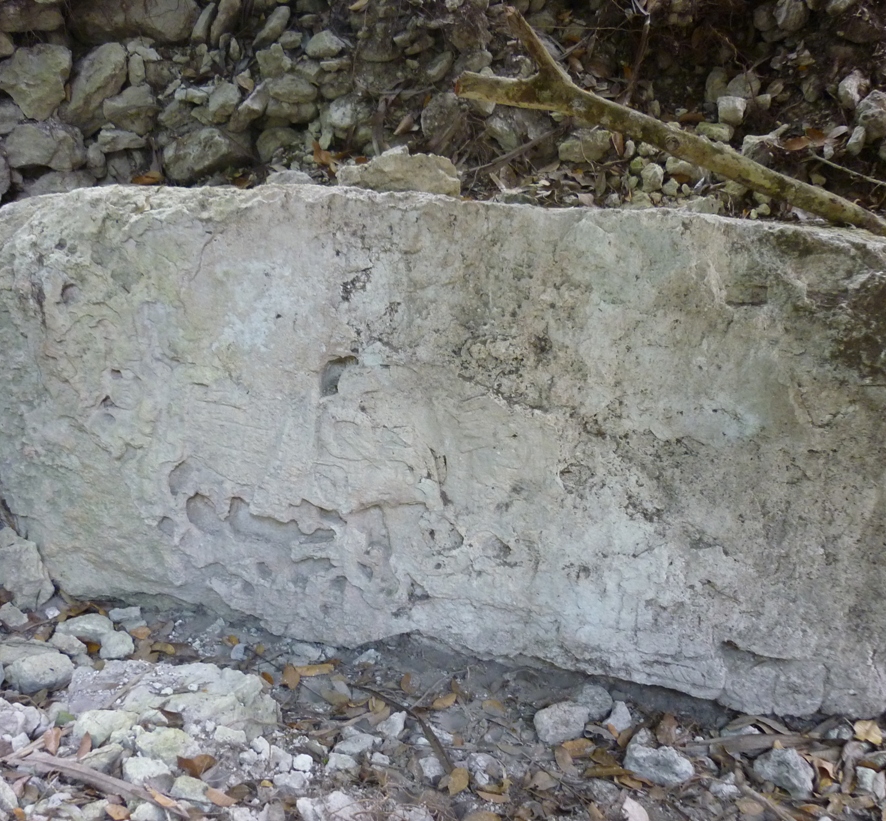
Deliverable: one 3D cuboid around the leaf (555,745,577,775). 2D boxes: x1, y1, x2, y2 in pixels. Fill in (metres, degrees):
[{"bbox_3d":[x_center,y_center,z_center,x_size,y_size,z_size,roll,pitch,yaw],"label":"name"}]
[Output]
[{"bbox_3d":[0.214,0.604,1.798,0.030,0.014,0.063,-8,31,-17],"label":"leaf"}]

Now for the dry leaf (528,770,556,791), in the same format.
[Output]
[{"bbox_3d":[0.176,0.655,1.848,0.059,0.010,0.034,-6,34,-8],"label":"dry leaf"}]

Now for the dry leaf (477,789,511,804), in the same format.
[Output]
[{"bbox_3d":[0.088,0.671,1.814,0.058,0.013,0.027,3,36,4],"label":"dry leaf"}]

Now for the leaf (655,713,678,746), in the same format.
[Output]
[{"bbox_3d":[0.393,0.560,1.834,0.037,0.025,0.070,9,31,13],"label":"leaf"}]

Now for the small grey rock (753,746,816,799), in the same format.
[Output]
[{"bbox_3d":[0.599,0.635,1.835,0.100,0.066,0.072,13,28,25],"label":"small grey rock"}]

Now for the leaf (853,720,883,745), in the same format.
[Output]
[{"bbox_3d":[0.794,0.602,1.950,0.052,0.014,0.040,16,52,13],"label":"leaf"}]

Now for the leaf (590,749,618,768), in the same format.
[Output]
[{"bbox_3d":[0.280,0.598,1.792,0.050,0.020,0.034,23,36,32],"label":"leaf"}]

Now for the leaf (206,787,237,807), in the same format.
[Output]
[{"bbox_3d":[-0.397,0.693,1.870,0.066,0.012,0.023,20,44,13],"label":"leaf"}]

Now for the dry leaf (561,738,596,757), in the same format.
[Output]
[{"bbox_3d":[0.249,0.621,1.921,0.060,0.010,0.033,-1,31,-2],"label":"dry leaf"}]

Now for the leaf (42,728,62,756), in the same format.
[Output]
[{"bbox_3d":[-0.638,0.545,1.719,0.027,0.022,0.056,-6,31,-14],"label":"leaf"}]

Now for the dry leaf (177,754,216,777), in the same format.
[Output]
[{"bbox_3d":[-0.453,0.650,1.920,0.070,0.015,0.036,0,44,-9],"label":"dry leaf"}]

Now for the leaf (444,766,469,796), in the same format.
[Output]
[{"bbox_3d":[0.026,0.655,1.843,0.033,0.009,0.058,22,54,17],"label":"leaf"}]

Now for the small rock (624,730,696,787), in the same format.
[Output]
[{"bbox_3d":[0.371,0.596,1.781,0.119,0.070,0.090,2,30,0],"label":"small rock"}]

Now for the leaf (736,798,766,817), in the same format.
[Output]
[{"bbox_3d":[0.531,0.683,1.795,0.050,0.009,0.032,3,31,4],"label":"leaf"}]

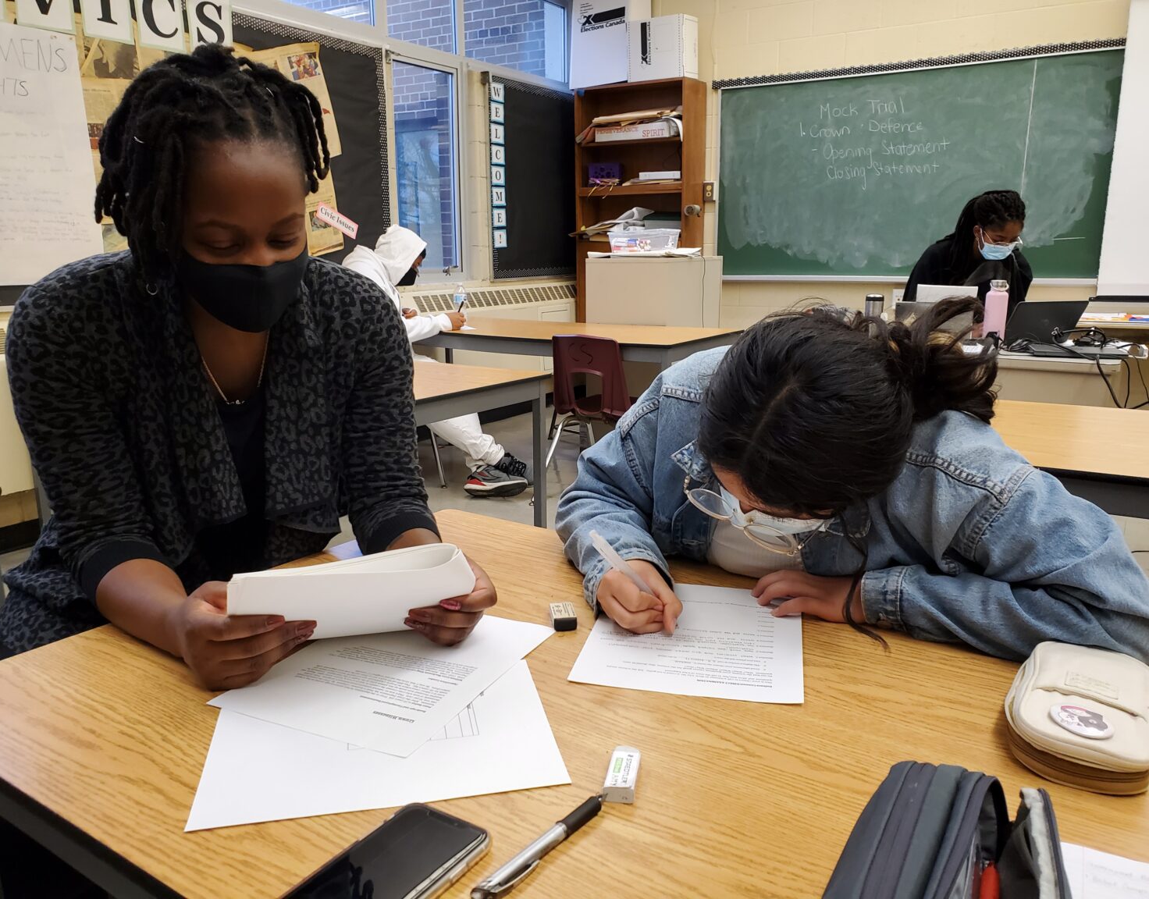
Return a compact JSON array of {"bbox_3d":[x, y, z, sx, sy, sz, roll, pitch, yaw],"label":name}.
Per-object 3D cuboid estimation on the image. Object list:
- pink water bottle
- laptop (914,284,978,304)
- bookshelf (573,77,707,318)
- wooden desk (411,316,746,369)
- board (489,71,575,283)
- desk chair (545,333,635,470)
[{"bbox_3d":[1.598,-0.516,3.398,0.076,0.245,0.076,8,15,31],"label":"pink water bottle"},{"bbox_3d":[1.574,-0.593,3.836,0.270,0.200,0.200,8,15,31],"label":"laptop"},{"bbox_3d":[0.426,-1.303,6.056,0.780,2.140,0.345,8,15,31],"label":"bookshelf"},{"bbox_3d":[-0.162,-0.247,4.585,1.830,0.735,0.765,8,15,31],"label":"wooden desk"},{"bbox_3d":[-0.237,-1.748,5.941,0.030,1.235,1.020,8,15,31],"label":"board"},{"bbox_3d":[0.154,-0.125,3.977,0.470,0.765,0.510,11,17,41],"label":"desk chair"}]

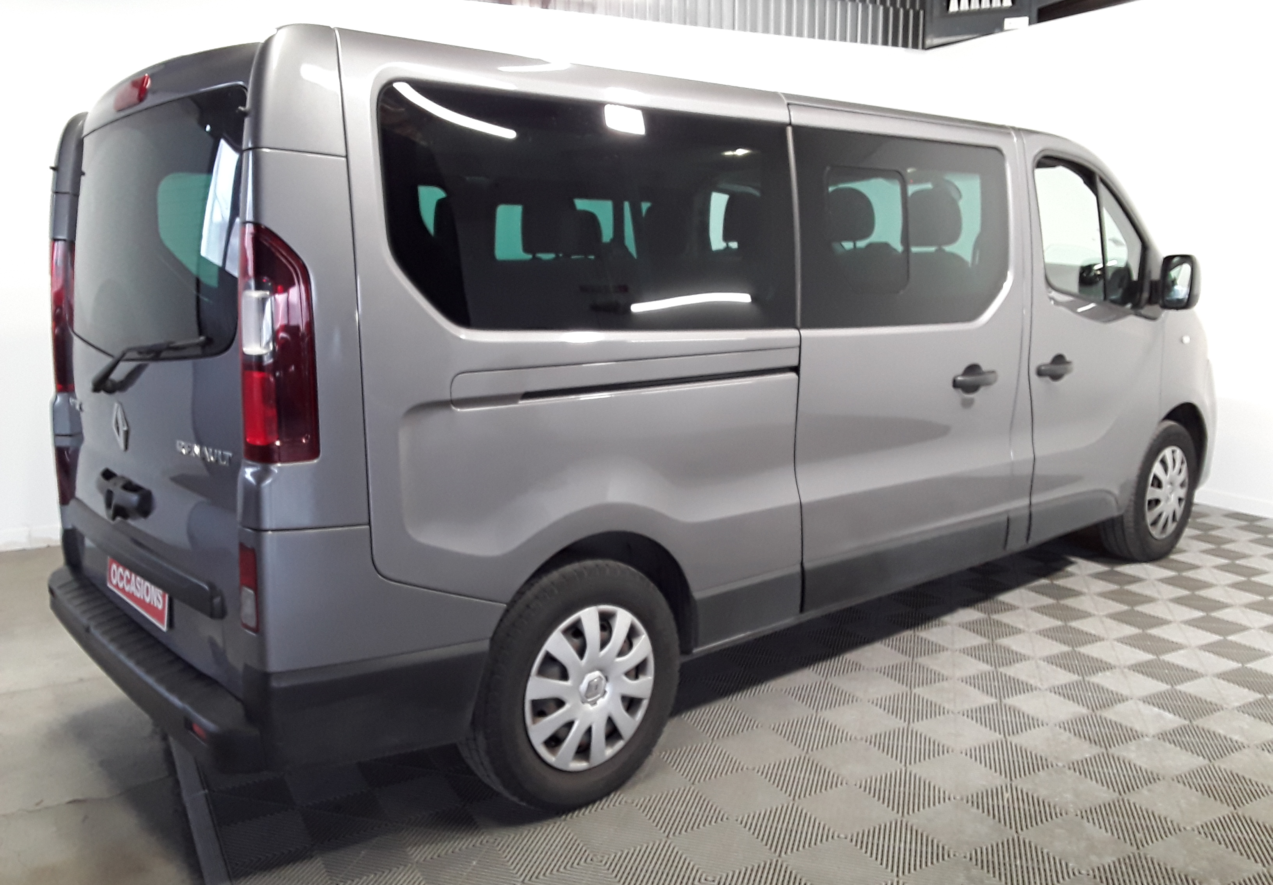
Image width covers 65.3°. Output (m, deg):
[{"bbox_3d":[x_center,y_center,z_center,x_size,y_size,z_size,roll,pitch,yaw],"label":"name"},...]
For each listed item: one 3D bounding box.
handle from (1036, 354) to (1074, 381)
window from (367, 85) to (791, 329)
[{"bbox_3d":[1.661,-0.292,3.943,0.220,0.100,0.065,-9,13,-39],"label":"handle"},{"bbox_3d":[-0.050,-0.565,2.580,1.300,0.580,0.045,-9,5,-39],"label":"window"}]

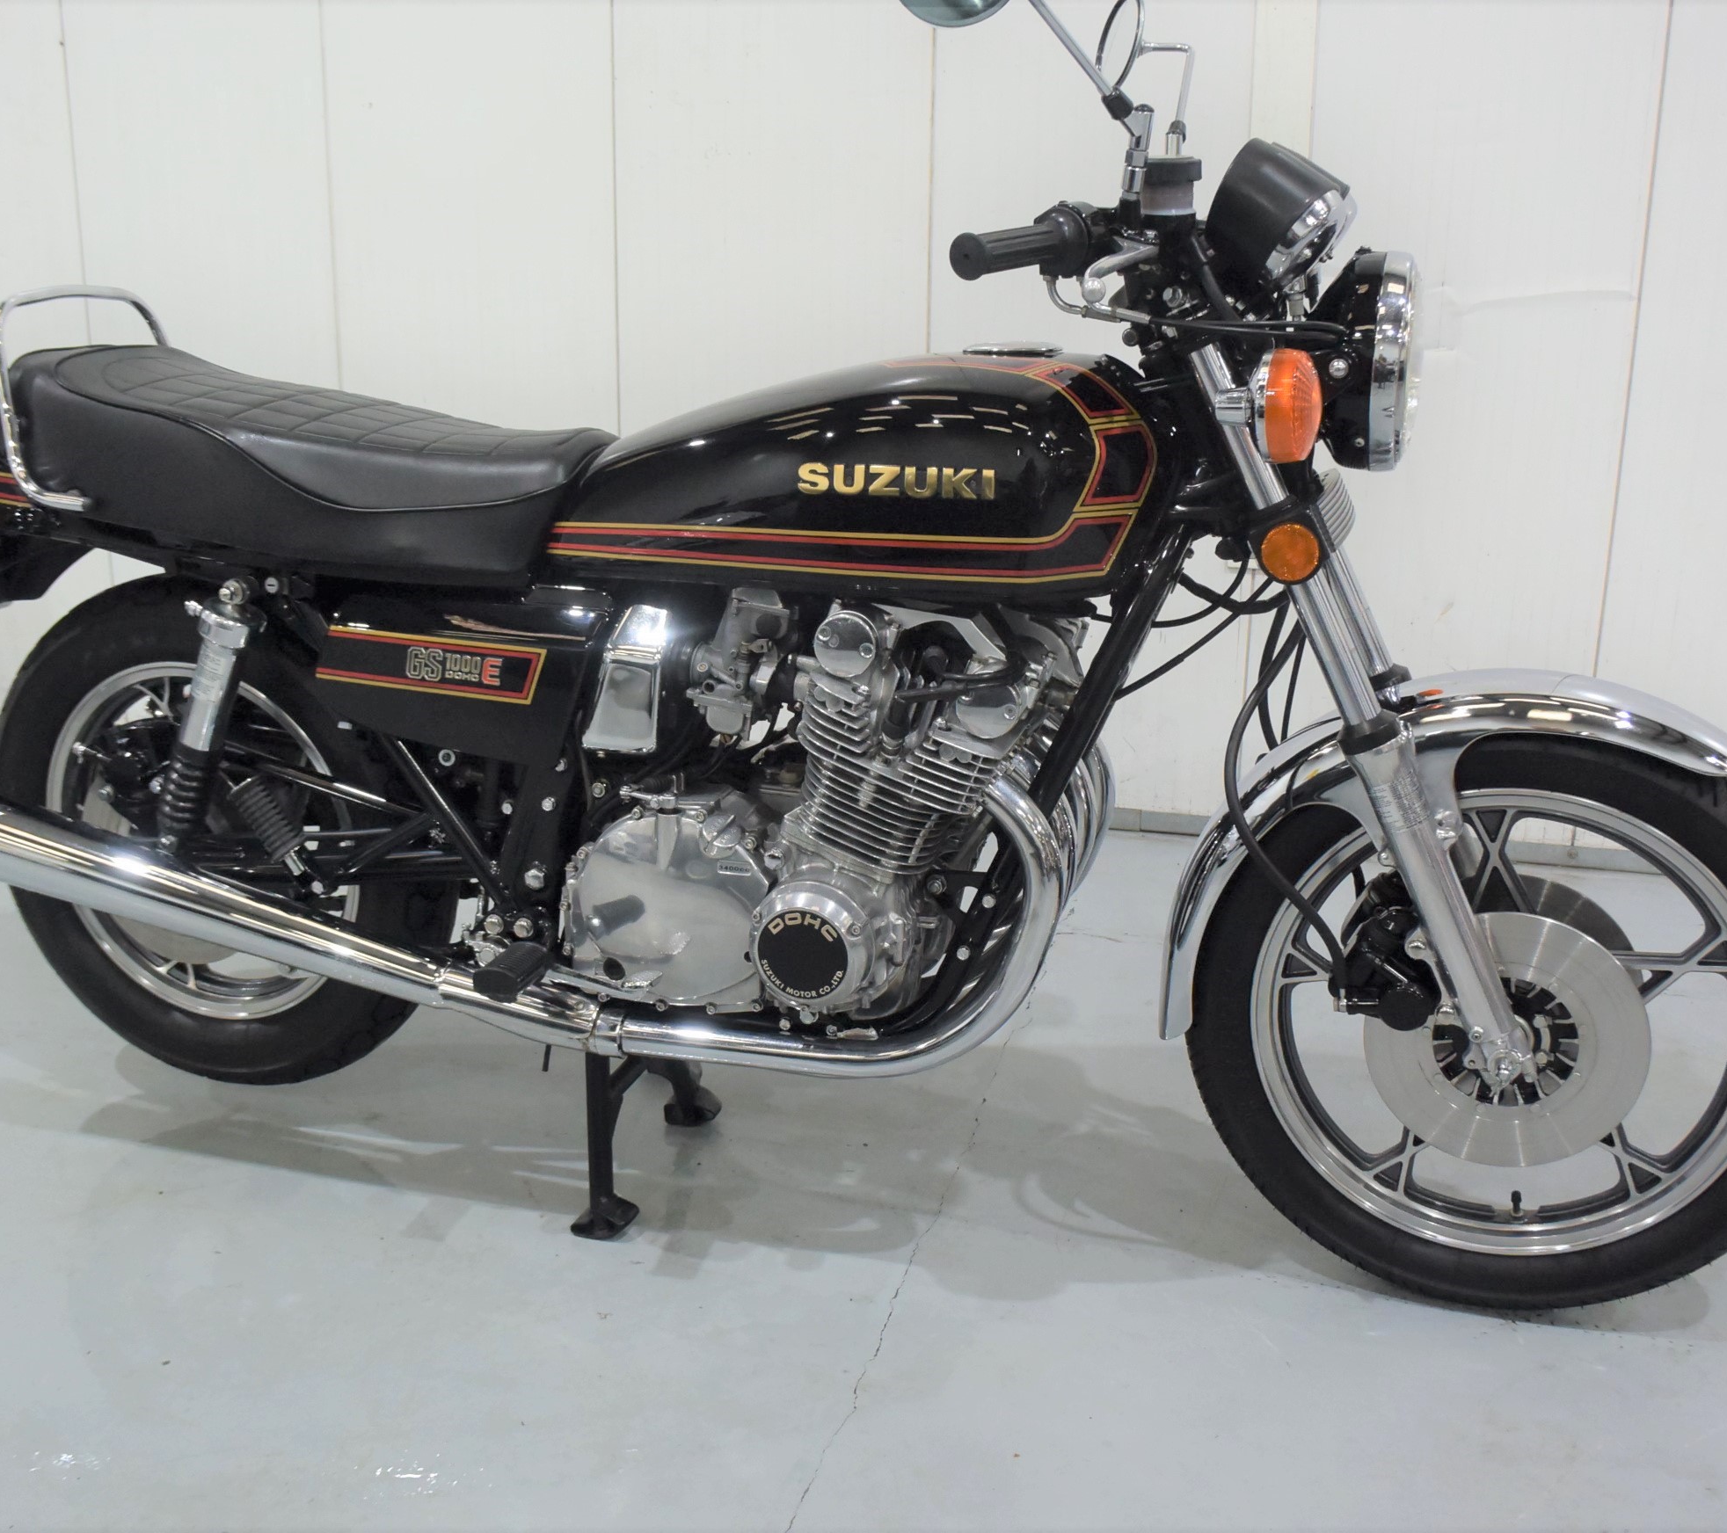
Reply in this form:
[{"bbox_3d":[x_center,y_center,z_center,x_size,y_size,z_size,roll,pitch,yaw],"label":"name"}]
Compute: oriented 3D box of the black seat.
[{"bbox_3d":[-0.601,-0.359,1.978,0.710,0.245,0.280,5,15,16],"label":"black seat"}]

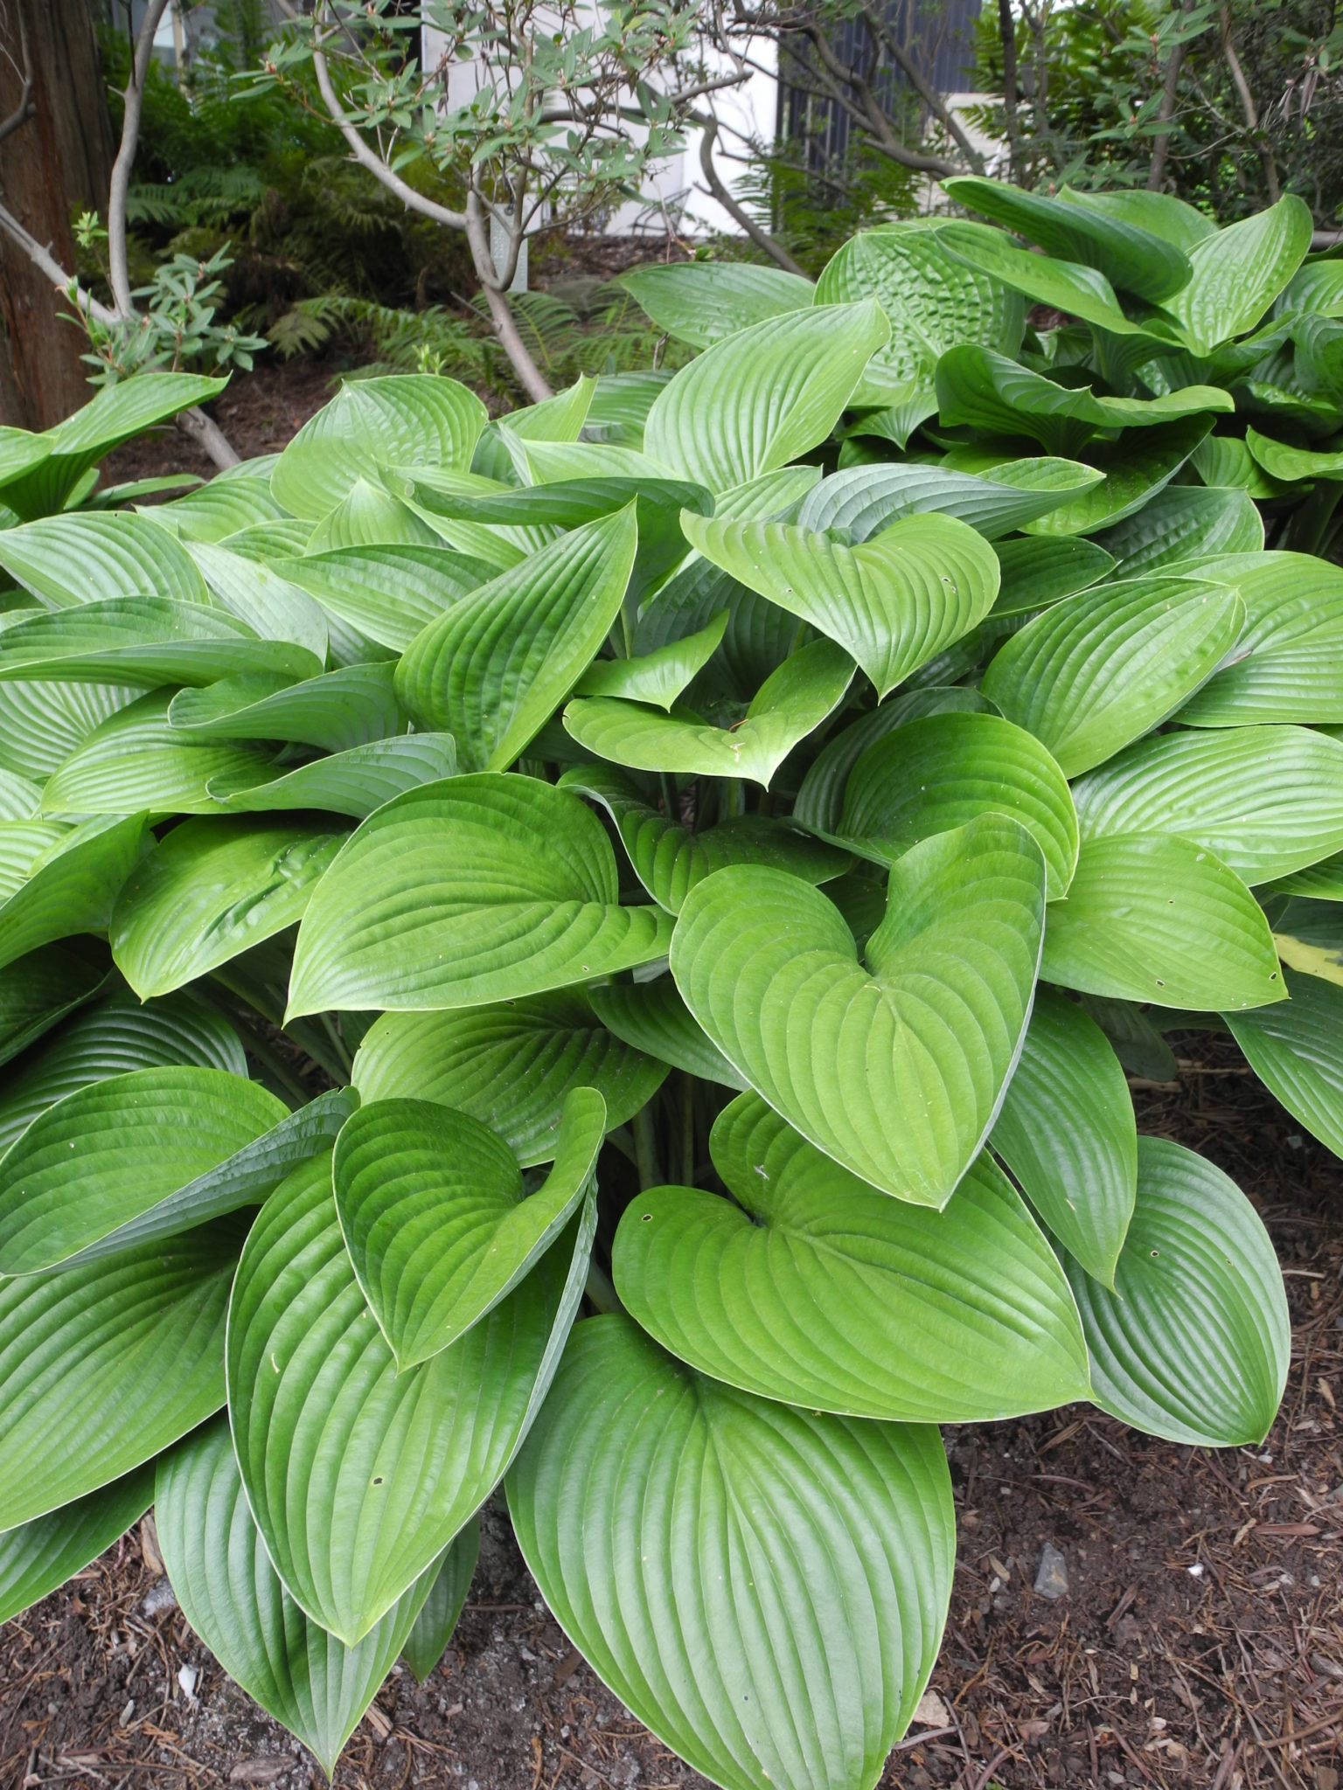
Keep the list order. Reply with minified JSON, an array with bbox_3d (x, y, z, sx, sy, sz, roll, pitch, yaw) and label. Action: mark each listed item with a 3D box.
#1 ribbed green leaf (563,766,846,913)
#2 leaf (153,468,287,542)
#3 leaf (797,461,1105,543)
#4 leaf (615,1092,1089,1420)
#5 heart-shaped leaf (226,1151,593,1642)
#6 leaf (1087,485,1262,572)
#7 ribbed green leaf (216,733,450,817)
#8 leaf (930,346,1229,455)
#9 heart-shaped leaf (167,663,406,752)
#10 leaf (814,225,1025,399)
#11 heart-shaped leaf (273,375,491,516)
[{"bbox_3d":[0.021,-0.027,1.048,0.213,0.080,0.188,7,37,-1],"label":"ribbed green leaf"},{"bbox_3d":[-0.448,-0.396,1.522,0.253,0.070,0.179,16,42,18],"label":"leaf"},{"bbox_3d":[0.250,-0.352,1.294,0.279,0.075,0.151,-8,31,0],"label":"leaf"},{"bbox_3d":[0.134,0.243,0.961,0.315,0.075,0.225,26,54,12],"label":"leaf"},{"bbox_3d":[-0.178,0.300,0.940,0.215,0.090,0.329,9,63,-3],"label":"heart-shaped leaf"},{"bbox_3d":[0.508,-0.368,1.482,0.269,0.070,0.189,-31,49,-27],"label":"leaf"},{"bbox_3d":[-0.250,-0.093,1.085,0.190,0.085,0.141,-8,24,-22],"label":"ribbed green leaf"},{"bbox_3d":[0.426,-0.506,1.498,0.298,0.110,0.245,3,7,9],"label":"leaf"},{"bbox_3d":[-0.316,-0.153,1.197,0.204,0.075,0.138,0,20,0],"label":"heart-shaped leaf"},{"bbox_3d":[0.287,-0.678,1.681,0.231,0.070,0.283,-11,65,-6],"label":"leaf"},{"bbox_3d":[-0.305,-0.471,1.500,0.224,0.060,0.264,-18,52,-9],"label":"heart-shaped leaf"}]

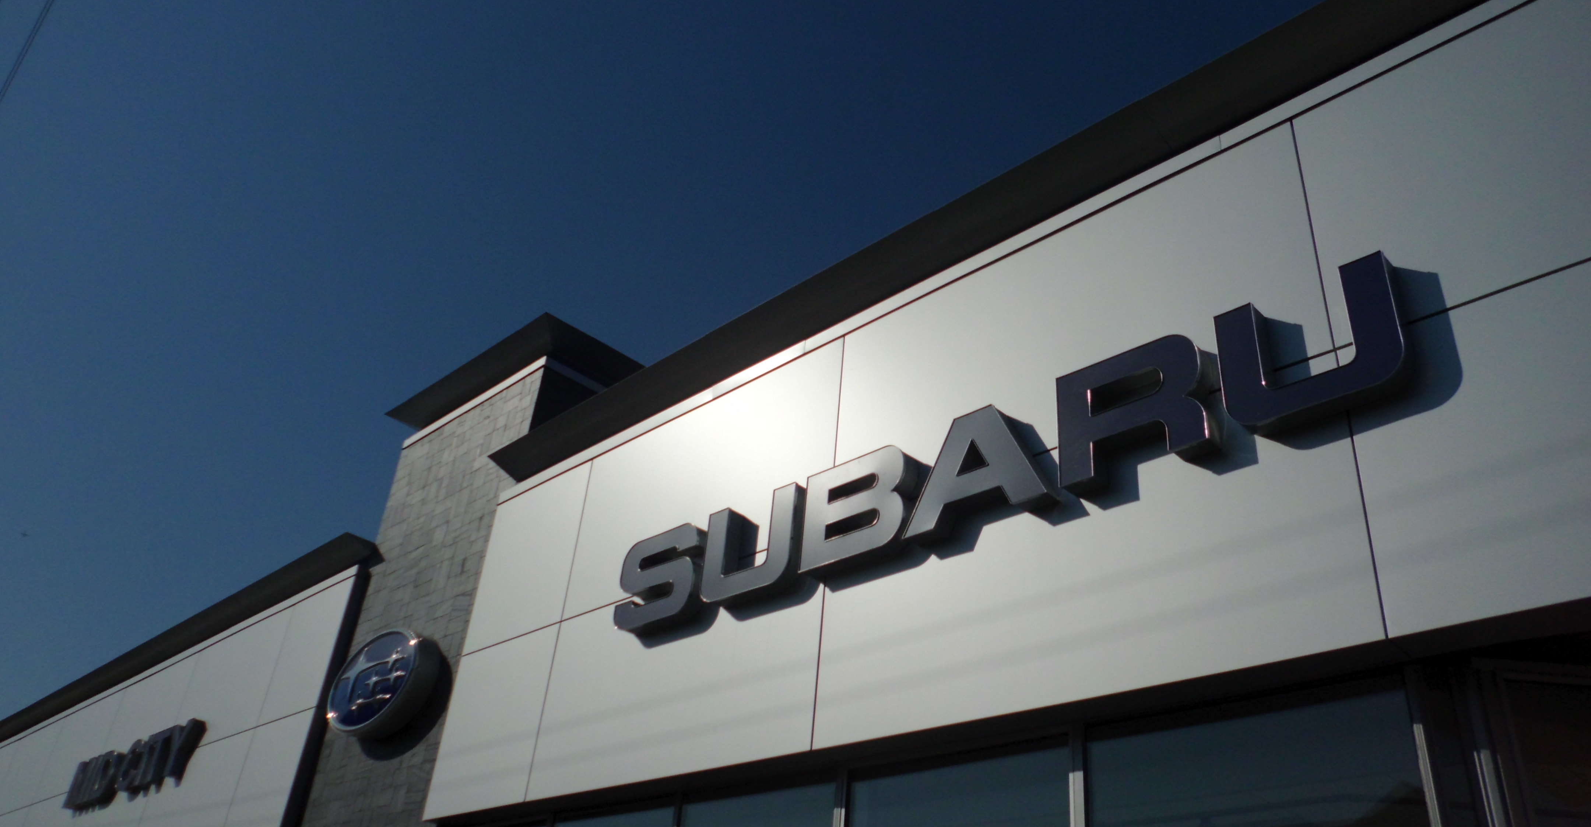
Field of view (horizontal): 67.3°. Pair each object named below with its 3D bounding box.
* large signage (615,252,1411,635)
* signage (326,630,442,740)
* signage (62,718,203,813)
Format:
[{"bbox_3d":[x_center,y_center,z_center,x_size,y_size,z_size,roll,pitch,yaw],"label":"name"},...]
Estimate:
[{"bbox_3d":[0.618,0.390,6.071,0.125,0.585,4.802,30,-39,-35],"label":"large signage"},{"bbox_3d":[-3.370,2.212,9.779,0.228,0.818,1.444,30,-39,-35],"label":"signage"},{"bbox_3d":[-7.478,3.985,13.415,0.125,0.548,3.694,30,-39,-35],"label":"signage"}]

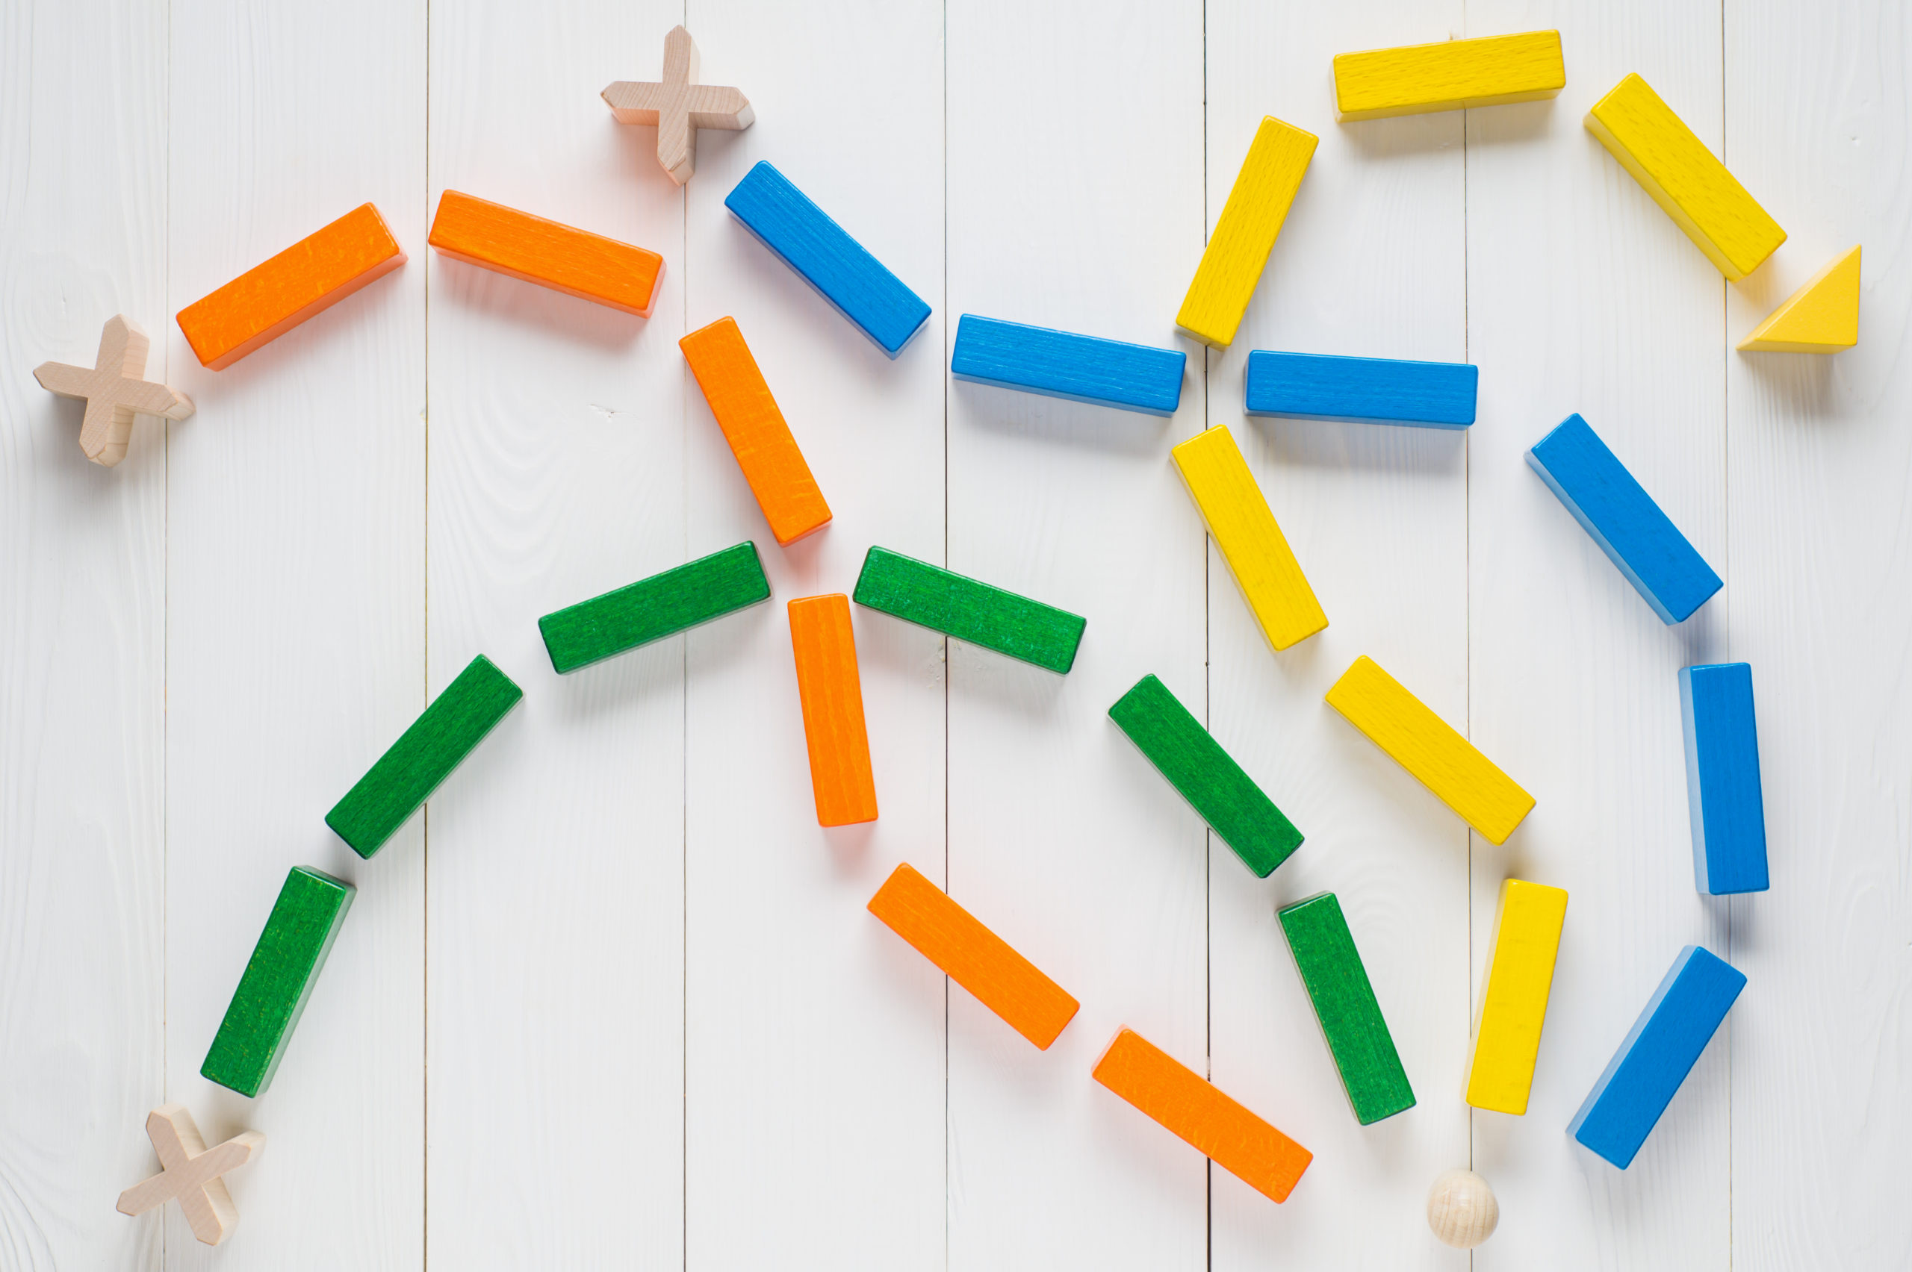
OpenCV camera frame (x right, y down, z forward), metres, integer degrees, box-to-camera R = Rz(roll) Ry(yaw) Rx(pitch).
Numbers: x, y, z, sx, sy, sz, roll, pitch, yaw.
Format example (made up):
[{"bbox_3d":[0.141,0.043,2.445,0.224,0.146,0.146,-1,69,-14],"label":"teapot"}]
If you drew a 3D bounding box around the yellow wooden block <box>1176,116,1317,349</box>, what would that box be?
[{"bbox_3d":[0.096,-0.133,1.315,0.020,0.021,0.075,23,88,1],"label":"yellow wooden block"}]

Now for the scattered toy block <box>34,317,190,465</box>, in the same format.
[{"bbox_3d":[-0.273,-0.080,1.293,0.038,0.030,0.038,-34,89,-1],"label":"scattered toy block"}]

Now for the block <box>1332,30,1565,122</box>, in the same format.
[{"bbox_3d":[0.162,-0.185,1.318,0.075,0.021,0.020,-6,88,0],"label":"block"}]

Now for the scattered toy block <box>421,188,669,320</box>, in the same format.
[{"bbox_3d":[-0.133,-0.124,1.299,0.075,0.020,0.020,17,89,0],"label":"scattered toy block"}]

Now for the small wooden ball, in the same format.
[{"bbox_3d":[0.166,0.187,1.302,0.024,0.026,0.025,0,88,0],"label":"small wooden ball"}]

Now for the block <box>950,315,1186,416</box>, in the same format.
[{"bbox_3d":[0.037,-0.089,1.309,0.075,0.021,0.020,10,88,1],"label":"block"}]

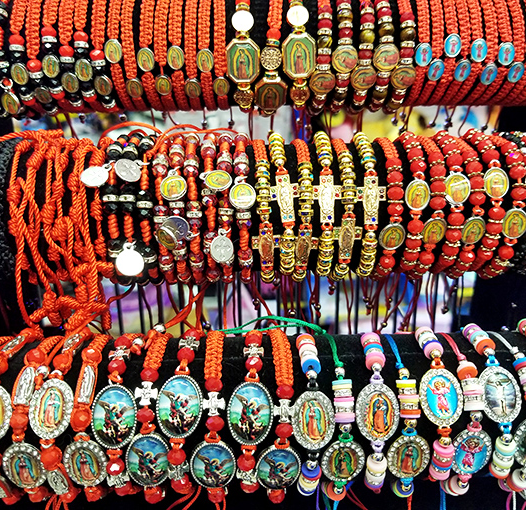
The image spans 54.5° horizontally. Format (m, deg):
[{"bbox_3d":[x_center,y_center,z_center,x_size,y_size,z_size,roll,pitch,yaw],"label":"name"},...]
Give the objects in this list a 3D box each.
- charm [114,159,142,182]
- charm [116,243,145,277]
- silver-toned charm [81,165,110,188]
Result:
[{"bbox_3d":[-0.069,-0.044,0.263,0.002,0.015,0.017,-41,7,45],"label":"charm"},{"bbox_3d":[-0.069,0.003,0.267,0.015,0.017,0.002,-2,18,-9],"label":"charm"},{"bbox_3d":[-0.085,-0.041,0.263,0.015,0.002,0.017,34,56,15],"label":"silver-toned charm"}]

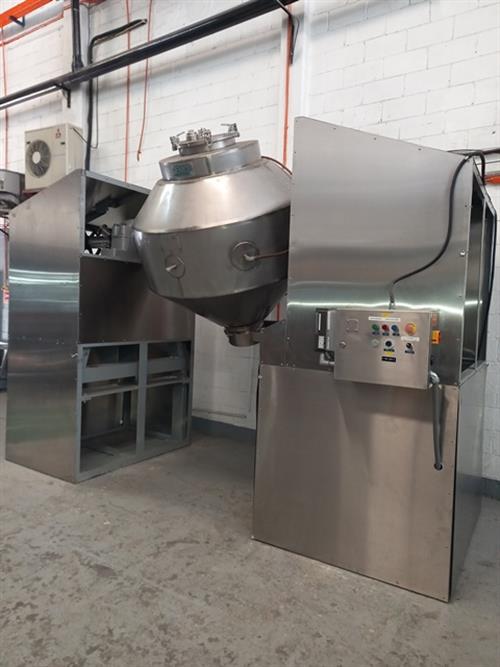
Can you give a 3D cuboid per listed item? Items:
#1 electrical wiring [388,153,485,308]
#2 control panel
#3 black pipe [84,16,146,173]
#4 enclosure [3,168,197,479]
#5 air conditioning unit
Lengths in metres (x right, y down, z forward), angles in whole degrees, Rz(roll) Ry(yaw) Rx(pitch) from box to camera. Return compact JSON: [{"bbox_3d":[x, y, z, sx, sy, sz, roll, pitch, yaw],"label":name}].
[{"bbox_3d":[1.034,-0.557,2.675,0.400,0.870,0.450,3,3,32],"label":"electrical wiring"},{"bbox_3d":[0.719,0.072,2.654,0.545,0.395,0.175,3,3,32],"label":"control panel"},{"bbox_3d":[-1.794,-3.071,6.373,1.120,1.900,0.130,3,3,32],"label":"black pipe"},{"bbox_3d":[-1.467,-0.086,5.008,1.030,2.660,1.565,3,3,32],"label":"enclosure"},{"bbox_3d":[-2.668,-2.364,6.602,0.870,0.790,0.320,3,3,32],"label":"air conditioning unit"}]

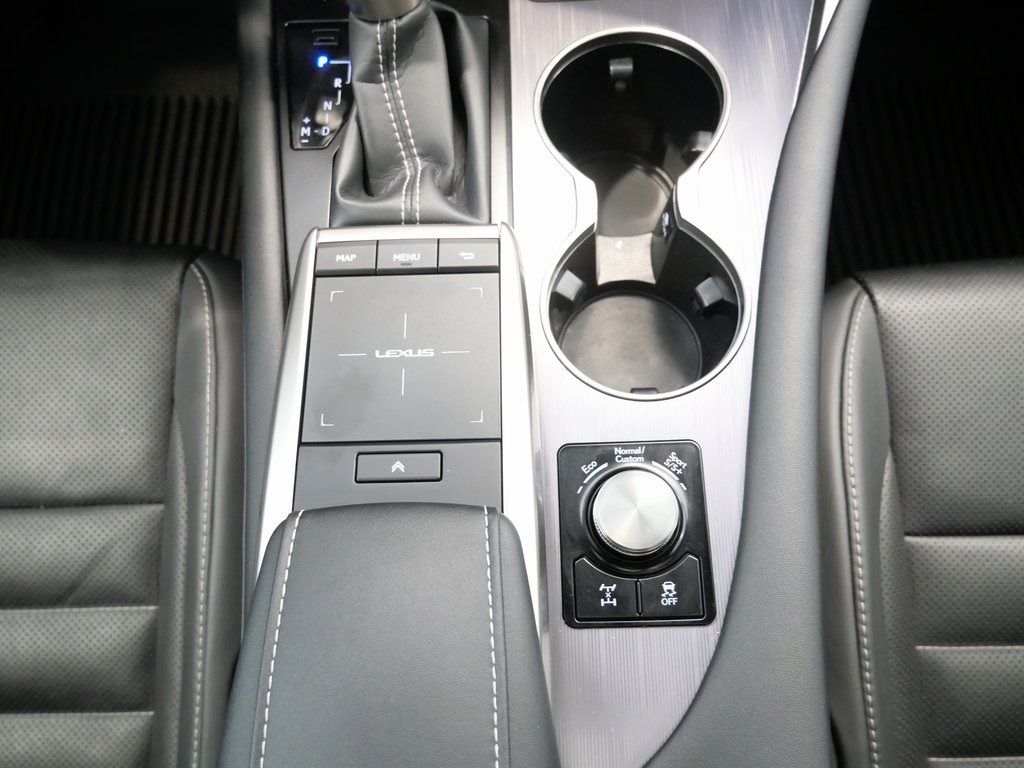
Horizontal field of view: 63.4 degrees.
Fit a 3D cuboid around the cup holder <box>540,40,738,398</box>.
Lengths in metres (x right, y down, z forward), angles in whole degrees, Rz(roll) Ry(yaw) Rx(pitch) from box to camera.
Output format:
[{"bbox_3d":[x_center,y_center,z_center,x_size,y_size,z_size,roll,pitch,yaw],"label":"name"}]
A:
[{"bbox_3d":[0.060,-0.073,0.419,0.088,0.080,0.188,-1,73,3],"label":"cup holder"}]

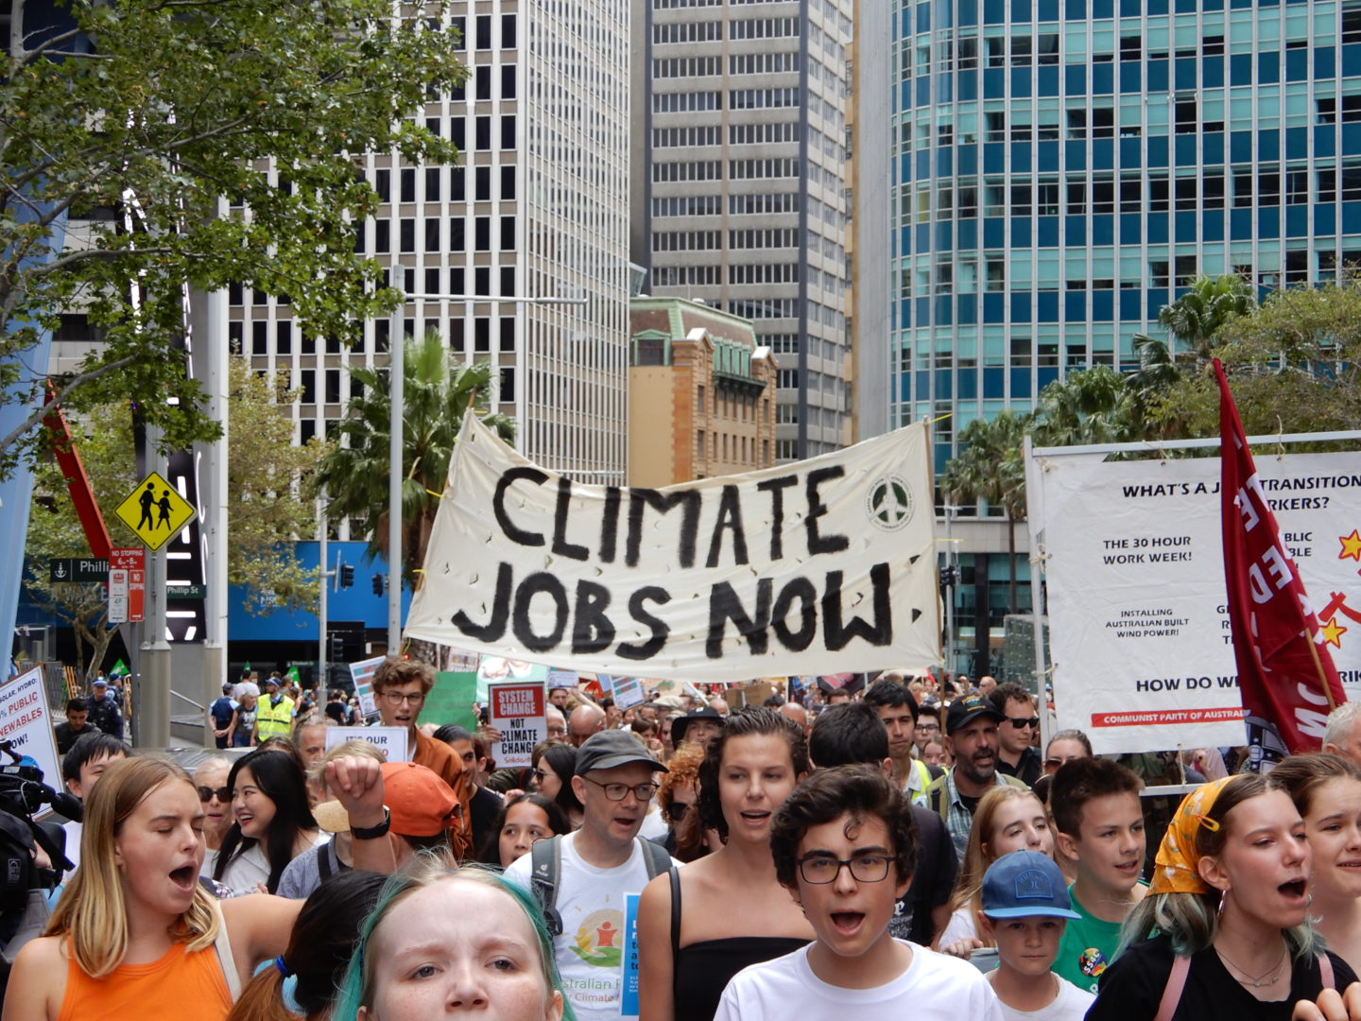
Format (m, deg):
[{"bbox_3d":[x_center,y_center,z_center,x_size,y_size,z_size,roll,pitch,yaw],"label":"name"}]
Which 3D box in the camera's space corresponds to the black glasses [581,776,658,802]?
[{"bbox_3d":[-0.137,0.607,5.620,0.137,0.045,0.142,2,7,-28],"label":"black glasses"}]

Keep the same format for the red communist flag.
[{"bbox_3d":[2.027,0.197,8.850,0.370,1.460,0.250,-12,0,6],"label":"red communist flag"}]

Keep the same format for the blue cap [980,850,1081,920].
[{"bbox_3d":[0.634,0.680,4.640,0.170,0.125,0.260,-1,6,-6],"label":"blue cap"}]

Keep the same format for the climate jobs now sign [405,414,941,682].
[{"bbox_3d":[-0.031,0.168,11.500,2.410,1.200,0.200,0,-1,6],"label":"climate jobs now sign"}]

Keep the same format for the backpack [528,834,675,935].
[{"bbox_3d":[-0.175,0.940,5.720,0.320,0.460,0.330,0,-1,2],"label":"backpack"}]

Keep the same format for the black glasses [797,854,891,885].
[{"bbox_3d":[0.233,0.508,3.620,0.139,0.043,0.140,-3,-7,5],"label":"black glasses"}]

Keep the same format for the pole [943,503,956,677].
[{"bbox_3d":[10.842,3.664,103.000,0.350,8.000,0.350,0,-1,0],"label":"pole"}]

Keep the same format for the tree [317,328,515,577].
[{"bbox_3d":[-6.540,0.564,63.000,4.900,10.000,4.900,0,-1,0],"label":"tree"}]

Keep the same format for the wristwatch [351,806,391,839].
[{"bbox_3d":[-0.484,0.488,4.000,0.060,0.040,0.057,16,28,41],"label":"wristwatch"}]

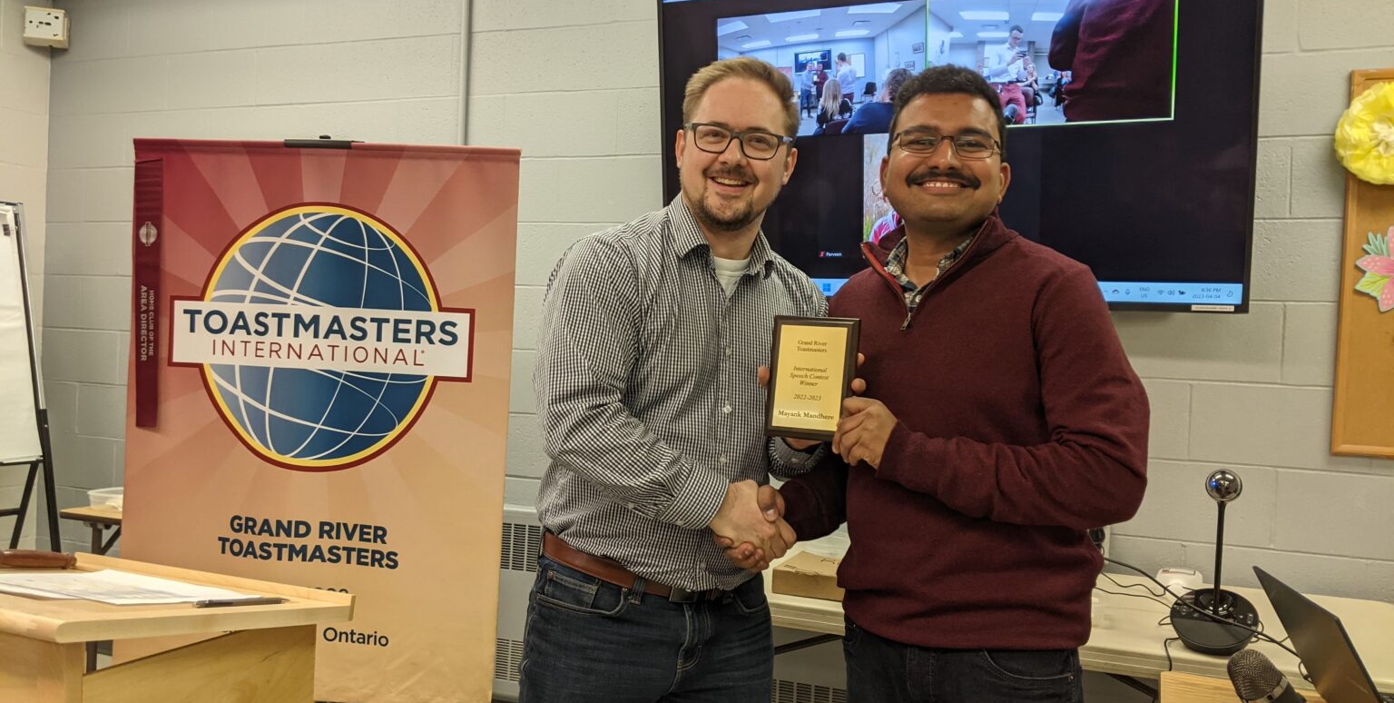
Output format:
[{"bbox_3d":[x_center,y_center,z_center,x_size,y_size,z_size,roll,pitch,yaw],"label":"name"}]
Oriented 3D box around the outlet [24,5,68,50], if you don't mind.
[{"bbox_3d":[-2.407,-1.196,4.020,0.130,0.112,0.110,2,1,-24],"label":"outlet"}]

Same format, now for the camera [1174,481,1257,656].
[{"bbox_3d":[1.003,0.396,2.100,0.154,0.348,0.154,3,1,29],"label":"camera"}]

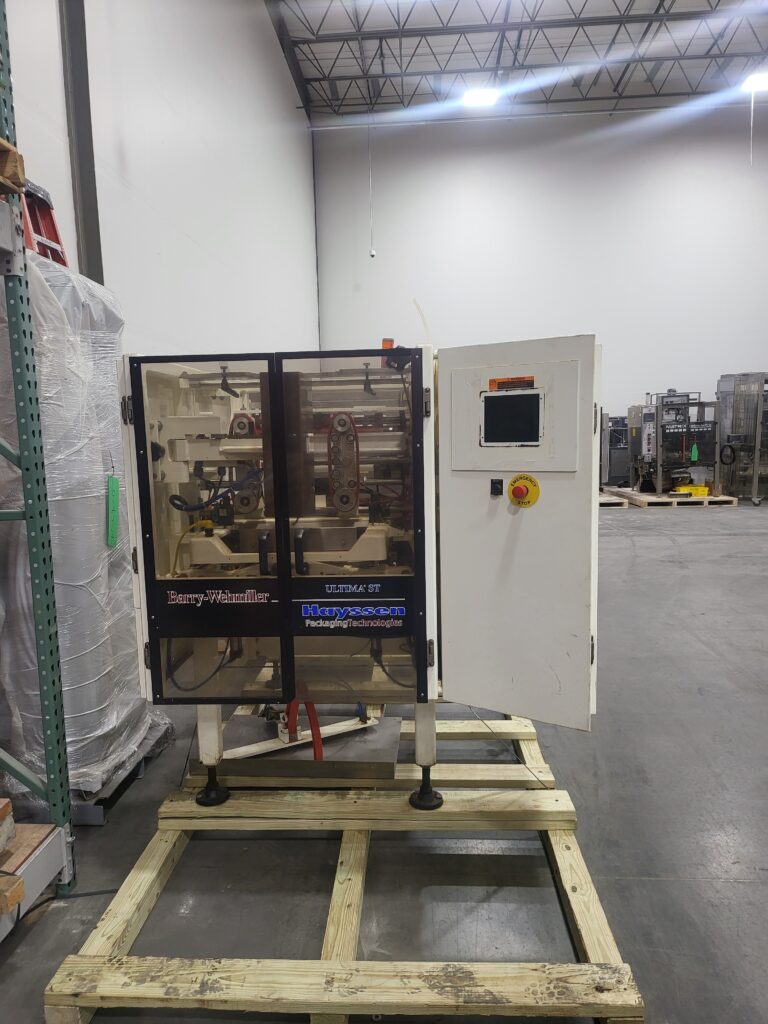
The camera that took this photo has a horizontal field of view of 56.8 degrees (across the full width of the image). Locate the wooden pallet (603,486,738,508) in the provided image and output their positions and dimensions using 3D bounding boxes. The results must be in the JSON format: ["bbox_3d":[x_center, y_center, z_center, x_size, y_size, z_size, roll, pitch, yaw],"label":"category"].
[{"bbox_3d":[5.194,-0.287,13.109,1.584,0.132,2.315,-1,7,2],"label":"wooden pallet"}]

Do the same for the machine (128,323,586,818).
[{"bbox_3d":[-0.042,0.196,2.927,1.445,1.701,1.820,-1,7,4],"label":"machine"}]

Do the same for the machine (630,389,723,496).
[{"bbox_3d":[5.214,-1.250,12.965,1.245,1.814,1.478,-1,7,2],"label":"machine"}]

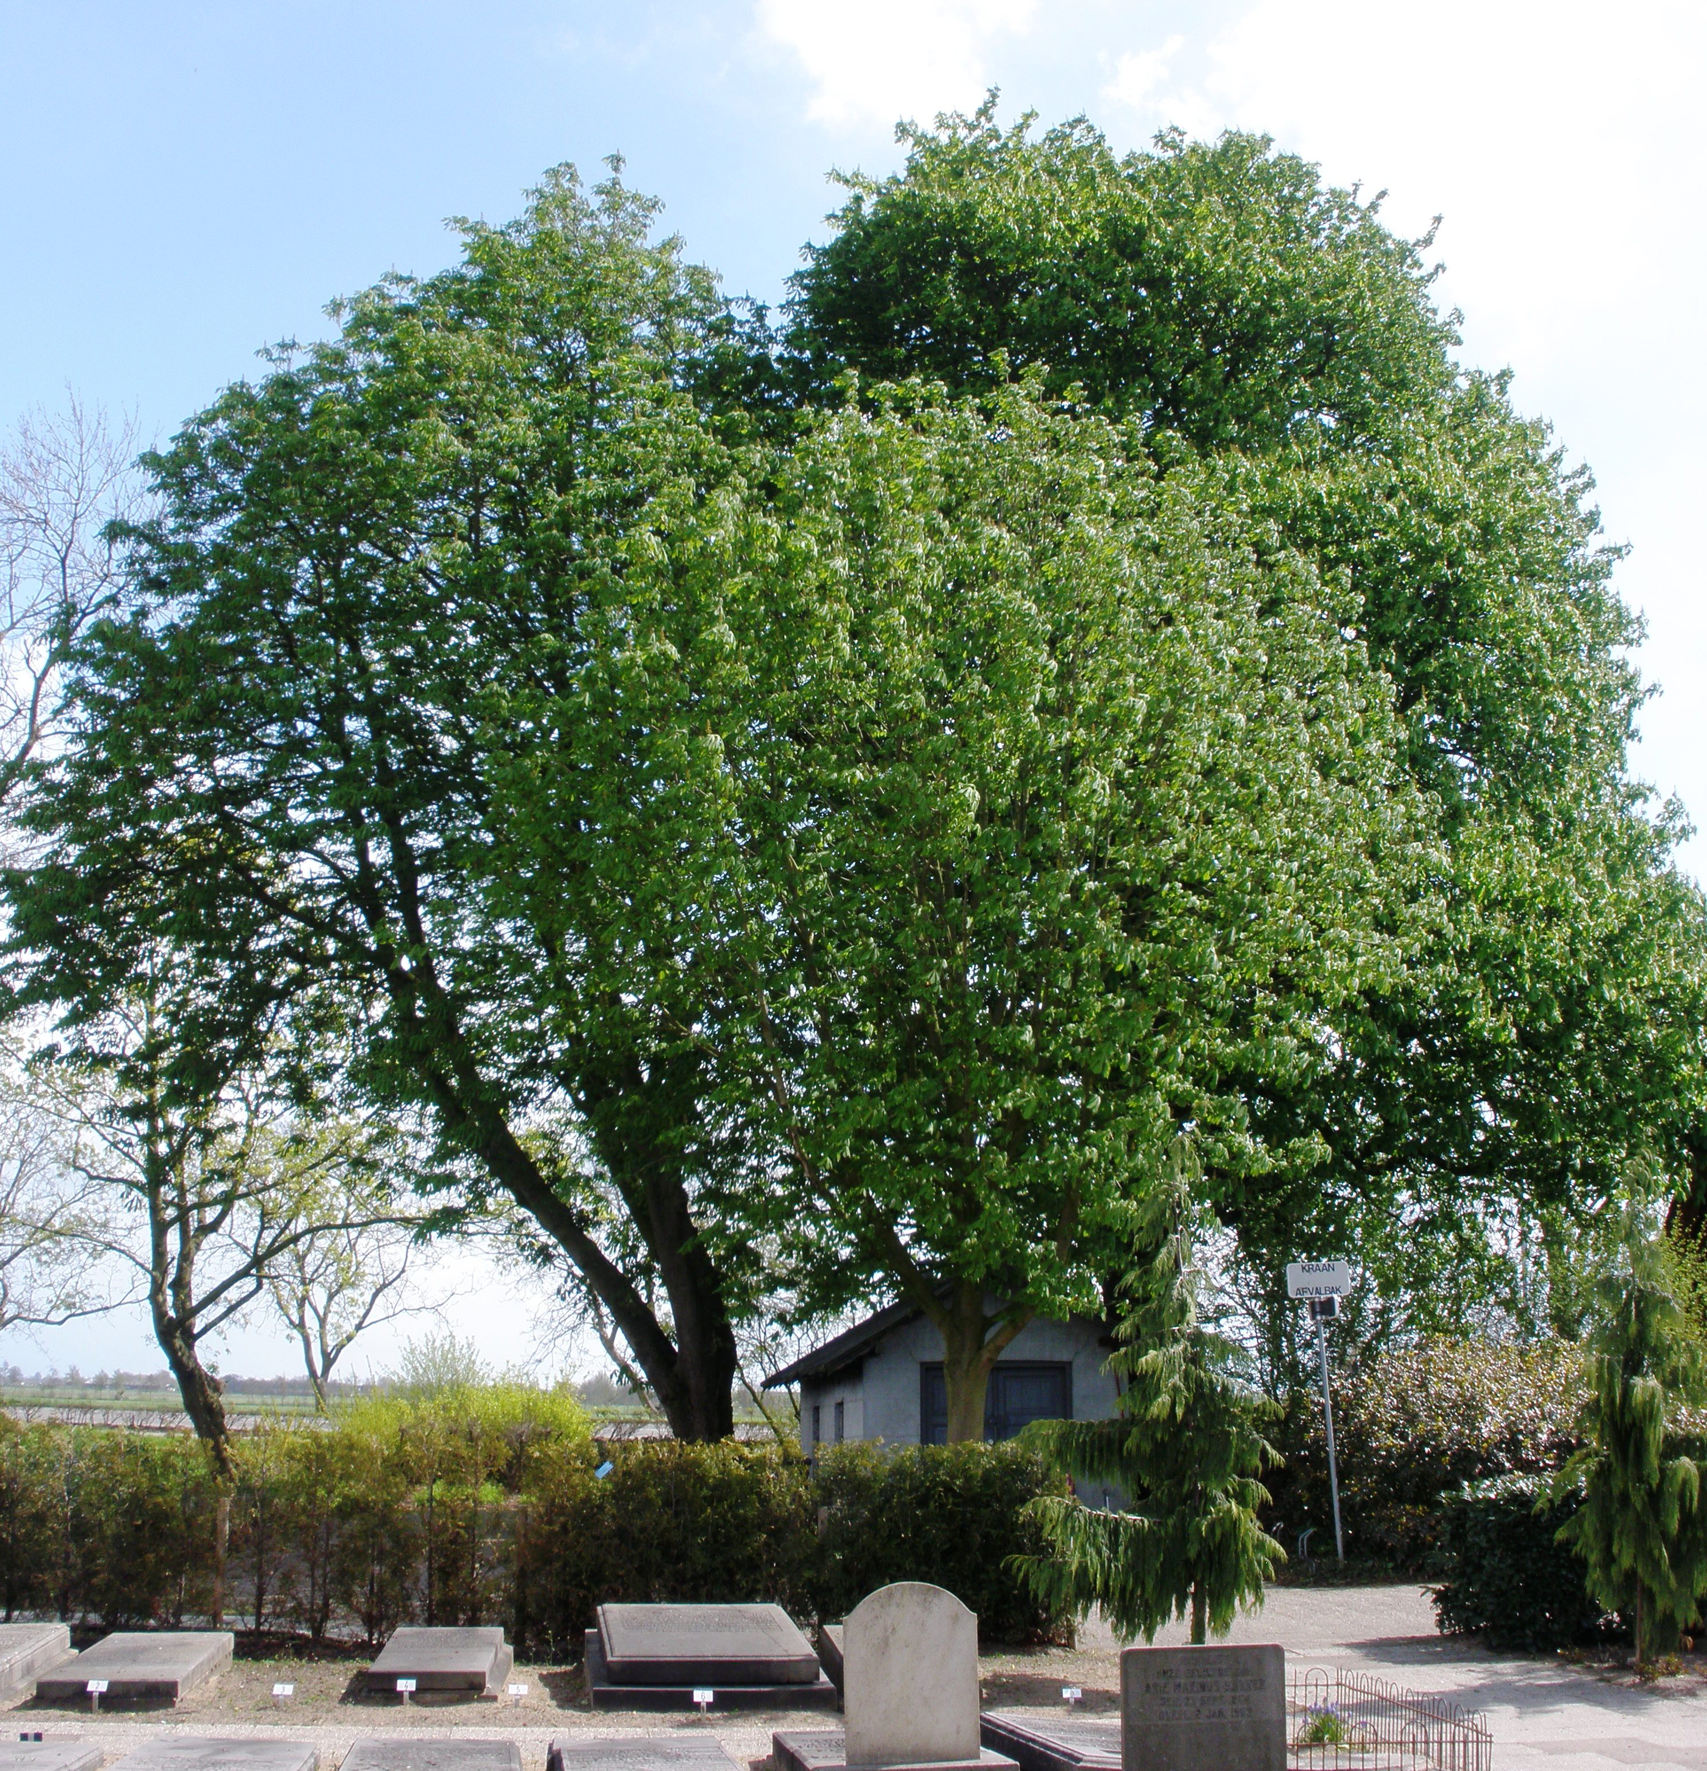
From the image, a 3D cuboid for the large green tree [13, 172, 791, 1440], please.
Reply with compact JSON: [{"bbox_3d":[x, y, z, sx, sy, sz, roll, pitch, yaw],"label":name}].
[{"bbox_3d":[-5.927,-0.970,31.888,10.800,18.496,10.000,0,-12,0],"label":"large green tree"}]

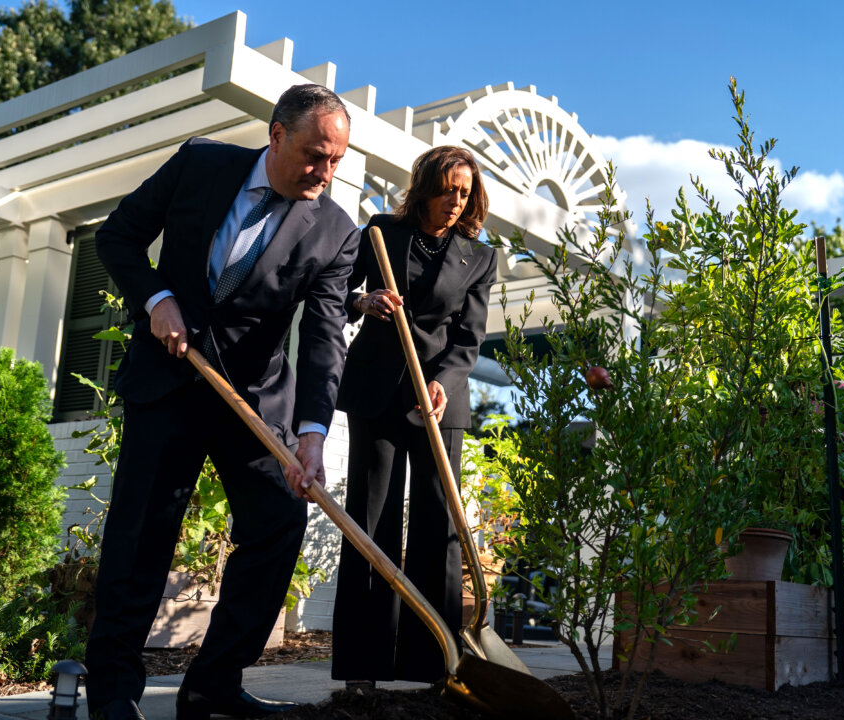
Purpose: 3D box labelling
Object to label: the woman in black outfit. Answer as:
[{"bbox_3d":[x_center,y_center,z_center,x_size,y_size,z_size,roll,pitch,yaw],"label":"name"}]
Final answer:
[{"bbox_3d":[-0.028,0.140,3.146,0.500,1.640,0.440,6,-10,-17],"label":"woman in black outfit"}]

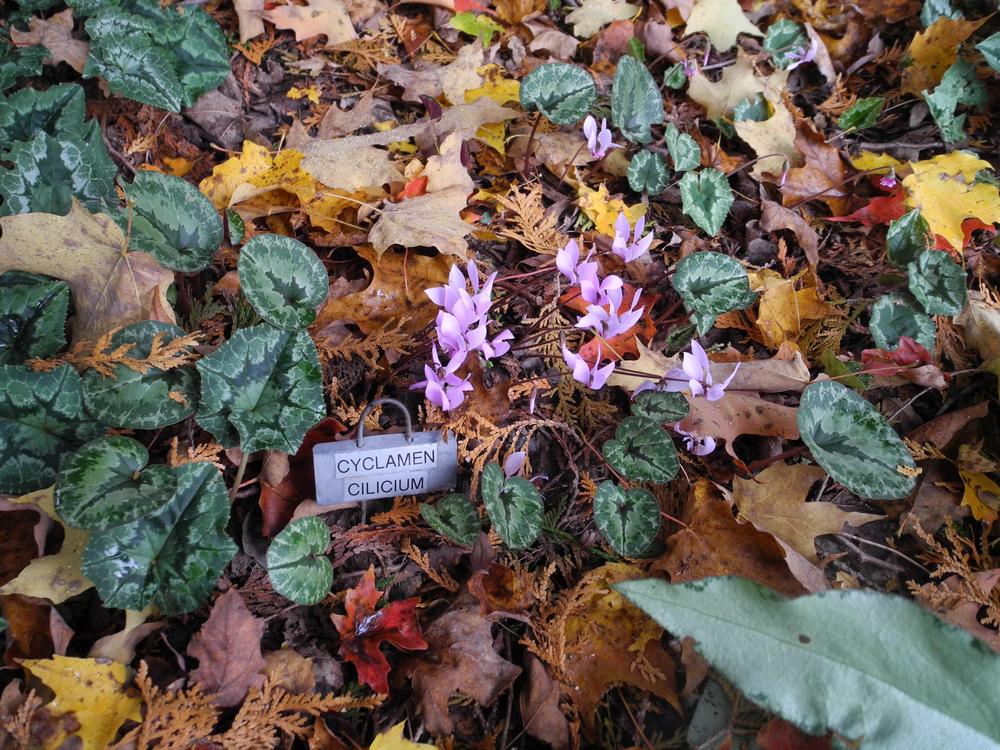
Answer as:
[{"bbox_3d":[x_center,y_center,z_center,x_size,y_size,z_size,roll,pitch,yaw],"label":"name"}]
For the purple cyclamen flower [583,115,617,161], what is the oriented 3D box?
[{"bbox_3d":[0.079,-0.188,0.640,0.026,0.026,0.022,6,50,5],"label":"purple cyclamen flower"}]

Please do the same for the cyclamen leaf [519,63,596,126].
[{"bbox_3d":[0.050,-0.239,0.690,0.062,0.013,0.057,-22,82,-1],"label":"cyclamen leaf"}]

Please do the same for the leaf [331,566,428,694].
[{"bbox_3d":[-0.067,0.140,0.444,0.051,0.021,0.070,-7,61,-7],"label":"leaf"}]

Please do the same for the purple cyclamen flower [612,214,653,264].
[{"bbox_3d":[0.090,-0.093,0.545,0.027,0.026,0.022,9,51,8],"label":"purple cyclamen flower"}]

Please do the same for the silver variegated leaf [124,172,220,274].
[{"bbox_3d":[-0.219,-0.102,0.529,0.083,0.014,0.062,44,67,6],"label":"silver variegated leaf"}]

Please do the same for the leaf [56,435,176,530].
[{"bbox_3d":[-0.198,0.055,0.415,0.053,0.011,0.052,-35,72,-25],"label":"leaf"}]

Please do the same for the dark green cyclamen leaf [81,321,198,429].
[{"bbox_3d":[-0.205,0.001,0.462,0.063,0.016,0.081,-20,56,-15],"label":"dark green cyclamen leaf"}]

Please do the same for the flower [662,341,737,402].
[{"bbox_3d":[0.115,-0.002,0.458,0.038,0.030,0.030,0,54,0],"label":"flower"}]

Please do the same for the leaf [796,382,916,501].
[{"bbox_3d":[0.193,0.035,0.437,0.070,0.016,0.069,32,50,8],"label":"leaf"}]

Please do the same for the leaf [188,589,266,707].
[{"bbox_3d":[-0.130,0.129,0.387,0.037,0.014,0.055,-1,60,-4],"label":"leaf"}]

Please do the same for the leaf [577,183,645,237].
[{"bbox_3d":[0.087,-0.128,0.613,0.044,0.016,0.057,-18,61,-9],"label":"leaf"}]

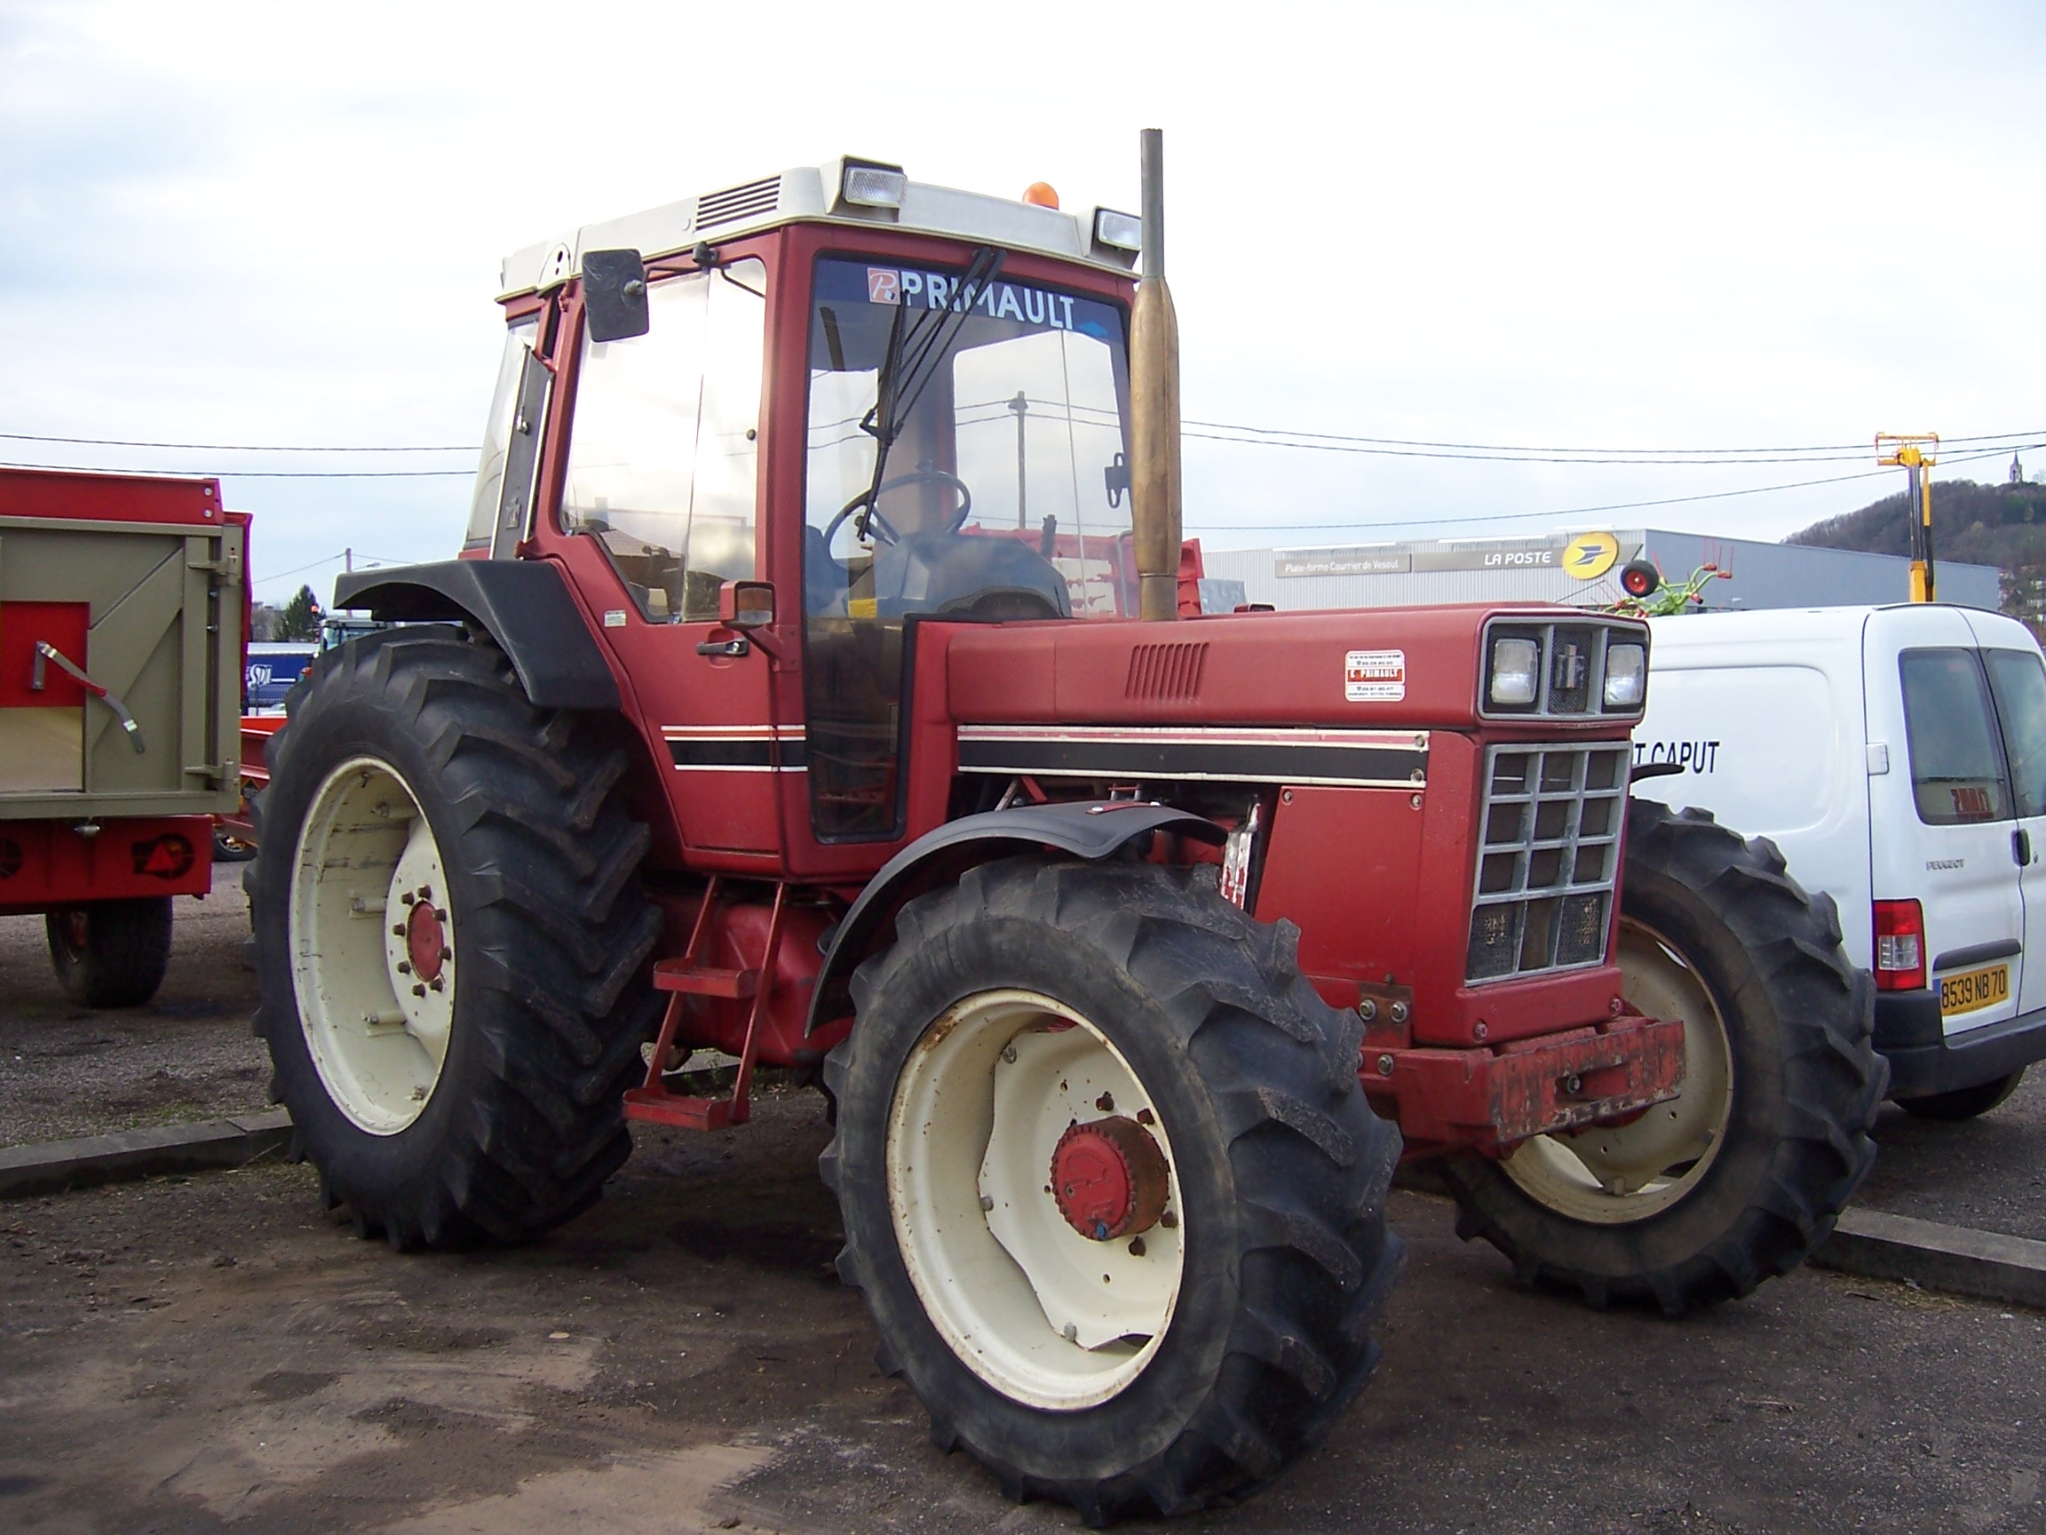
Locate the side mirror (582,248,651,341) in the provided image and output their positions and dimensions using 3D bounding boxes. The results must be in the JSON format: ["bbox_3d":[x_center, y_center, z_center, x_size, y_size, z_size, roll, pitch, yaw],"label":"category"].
[{"bbox_3d":[-1.009,-1.169,5.277,0.165,0.230,0.050,0,2,6],"label":"side mirror"}]

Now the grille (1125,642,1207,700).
[{"bbox_3d":[0.317,-0.212,4.714,0.020,0.125,0.255,-2,3,-42],"label":"grille"}]

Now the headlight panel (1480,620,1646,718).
[{"bbox_3d":[1.086,-0.200,4.301,0.570,0.205,0.070,-2,3,-42],"label":"headlight panel"}]

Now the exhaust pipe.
[{"bbox_3d":[0.315,-0.941,5.138,0.122,1.190,0.122,0,2,0],"label":"exhaust pipe"}]

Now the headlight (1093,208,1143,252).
[{"bbox_3d":[0.261,-1.462,5.824,0.185,0.100,0.080,-2,3,-42],"label":"headlight"}]

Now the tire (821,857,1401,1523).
[{"bbox_3d":[0.118,0.762,3.964,0.330,1.230,1.250,-2,3,-44],"label":"tire"}]

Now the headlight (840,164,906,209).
[{"bbox_3d":[-0.374,-1.439,5.259,0.185,0.100,0.080,-2,3,-42],"label":"headlight"}]

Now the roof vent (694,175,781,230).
[{"bbox_3d":[-0.718,-1.427,5.391,0.030,0.075,0.365,-2,3,-42],"label":"roof vent"}]

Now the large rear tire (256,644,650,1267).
[{"bbox_3d":[-1.618,0.456,5.865,0.440,1.670,1.700,-2,3,-42],"label":"large rear tire"}]

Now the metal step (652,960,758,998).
[{"bbox_3d":[-0.758,0.514,5.186,0.110,0.065,0.360,-2,3,-42],"label":"metal step"}]

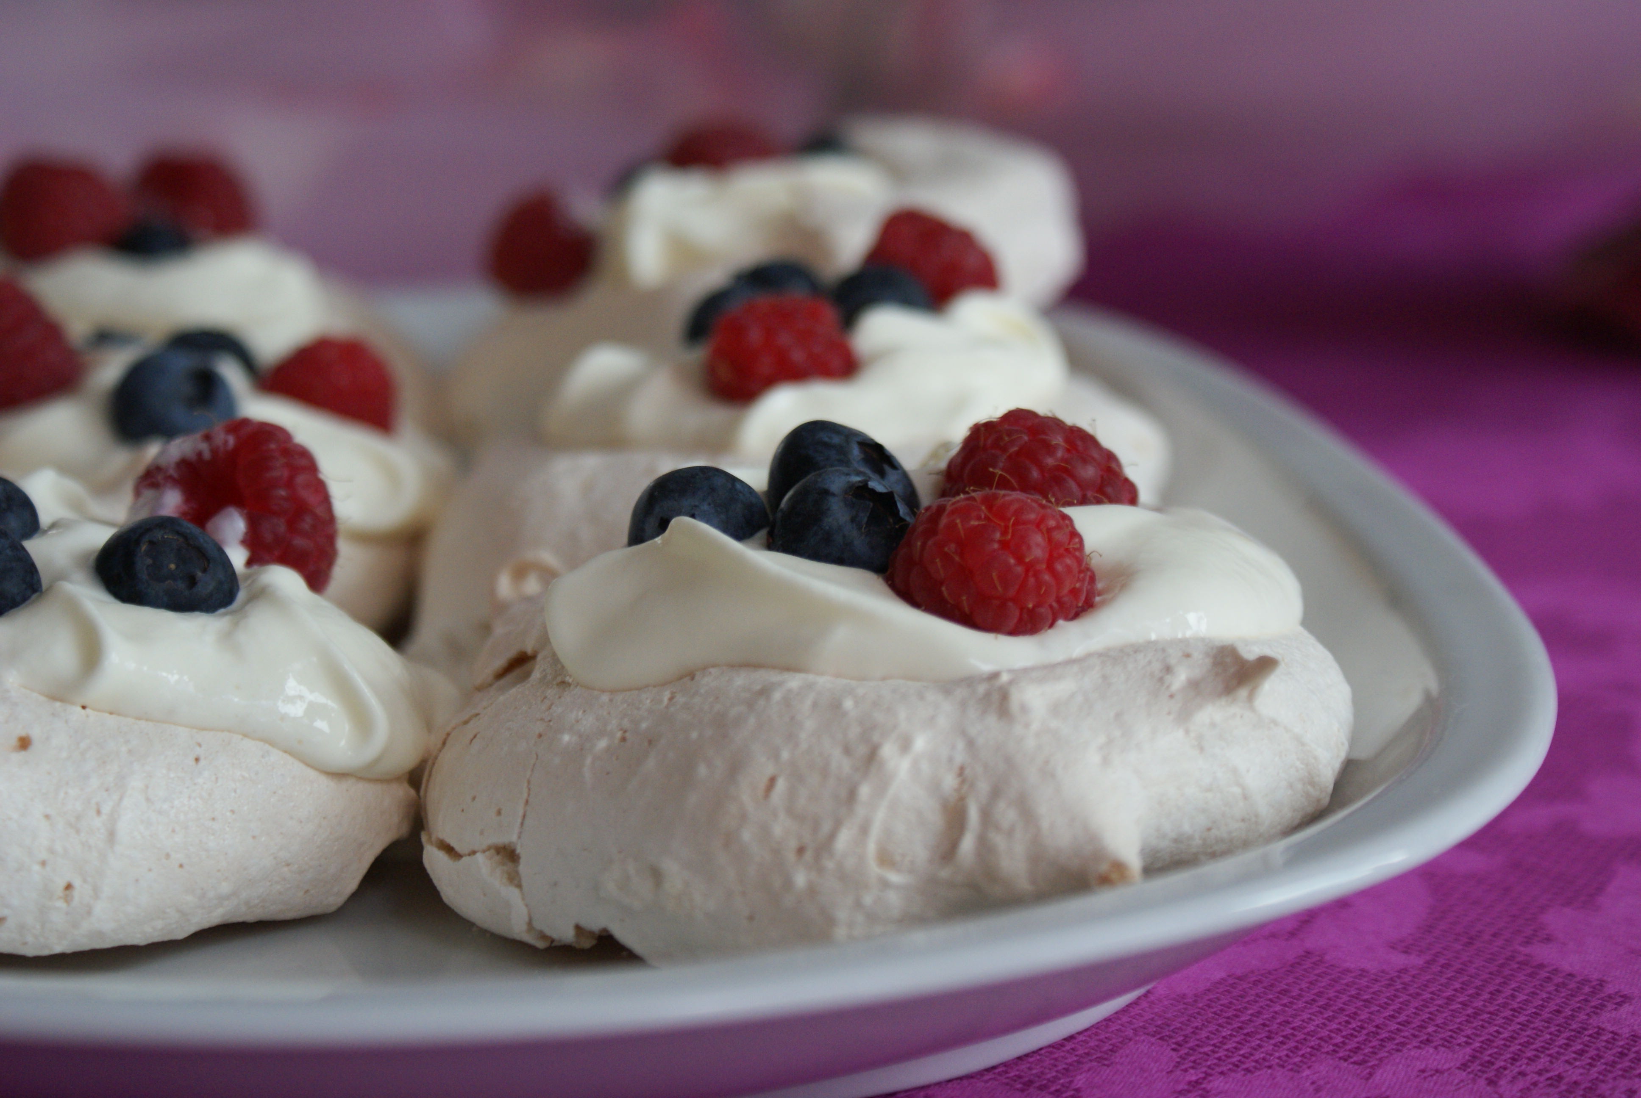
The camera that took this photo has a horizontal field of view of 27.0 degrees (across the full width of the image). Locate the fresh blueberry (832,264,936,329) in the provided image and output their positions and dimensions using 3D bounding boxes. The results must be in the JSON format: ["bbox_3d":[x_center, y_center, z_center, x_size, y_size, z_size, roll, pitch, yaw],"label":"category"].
[{"bbox_3d":[0.009,-0.034,0.485,0.015,0.014,0.015,0,15,0],"label":"fresh blueberry"}]

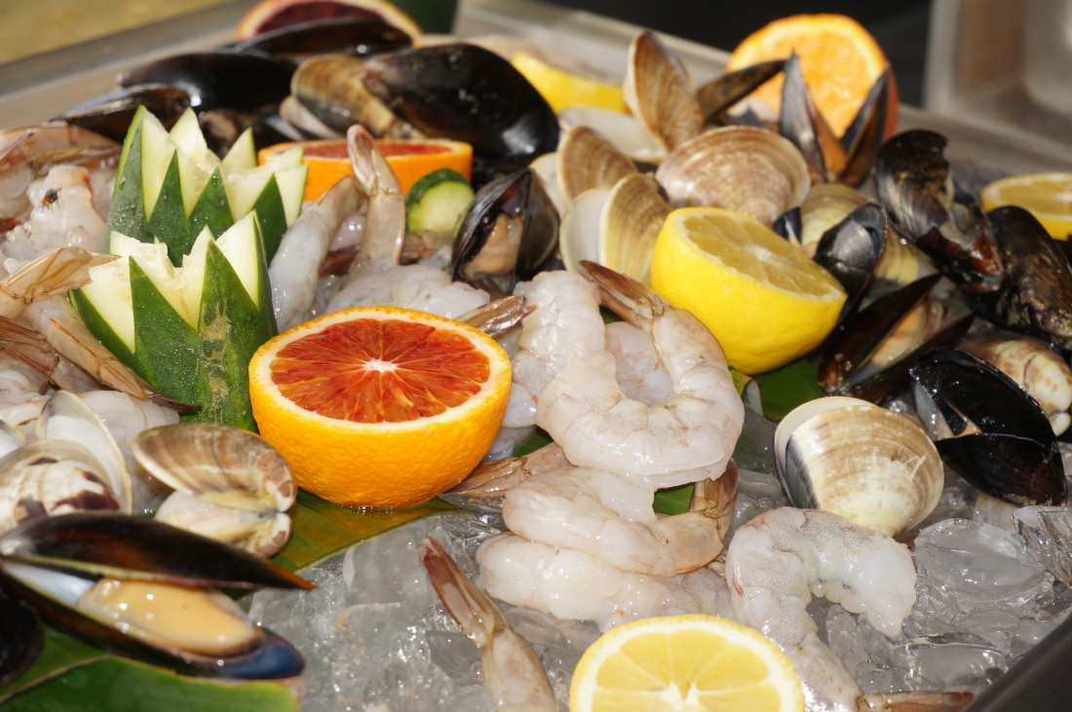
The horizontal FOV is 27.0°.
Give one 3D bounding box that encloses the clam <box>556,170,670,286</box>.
[{"bbox_3d":[0.027,-0.038,0.715,0.033,0.042,0.038,16,15,40],"label":"clam"}]

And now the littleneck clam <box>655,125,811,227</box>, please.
[{"bbox_3d":[0.065,-0.059,0.738,0.050,0.029,0.044,-15,42,-22],"label":"littleneck clam"}]

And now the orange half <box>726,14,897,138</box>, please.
[{"bbox_3d":[0.108,-0.091,0.839,0.067,0.067,0.033,0,-12,31],"label":"orange half"}]

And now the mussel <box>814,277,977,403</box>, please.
[{"bbox_3d":[0.107,-0.004,0.660,0.060,0.027,0.030,-37,0,-36],"label":"mussel"}]

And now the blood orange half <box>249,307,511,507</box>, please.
[{"bbox_3d":[-0.042,0.020,0.613,0.071,0.037,0.071,0,28,0],"label":"blood orange half"}]

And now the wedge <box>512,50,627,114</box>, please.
[{"bbox_3d":[0.014,-0.097,0.850,0.060,0.036,0.060,16,13,-3],"label":"wedge"}]

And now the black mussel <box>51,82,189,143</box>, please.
[{"bbox_3d":[-0.146,-0.085,0.795,0.056,0.024,0.032,-5,26,-10],"label":"black mussel"}]

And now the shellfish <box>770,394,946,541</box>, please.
[{"bbox_3d":[0.086,0.030,0.592,0.045,0.039,0.030,-14,9,-13],"label":"shellfish"}]

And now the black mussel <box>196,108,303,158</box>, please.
[{"bbox_3d":[-0.102,-0.079,0.810,0.060,0.030,0.036,-16,30,-31],"label":"black mussel"}]

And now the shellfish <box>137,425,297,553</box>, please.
[{"bbox_3d":[-0.082,0.035,0.572,0.043,0.034,0.046,7,24,-6],"label":"shellfish"}]

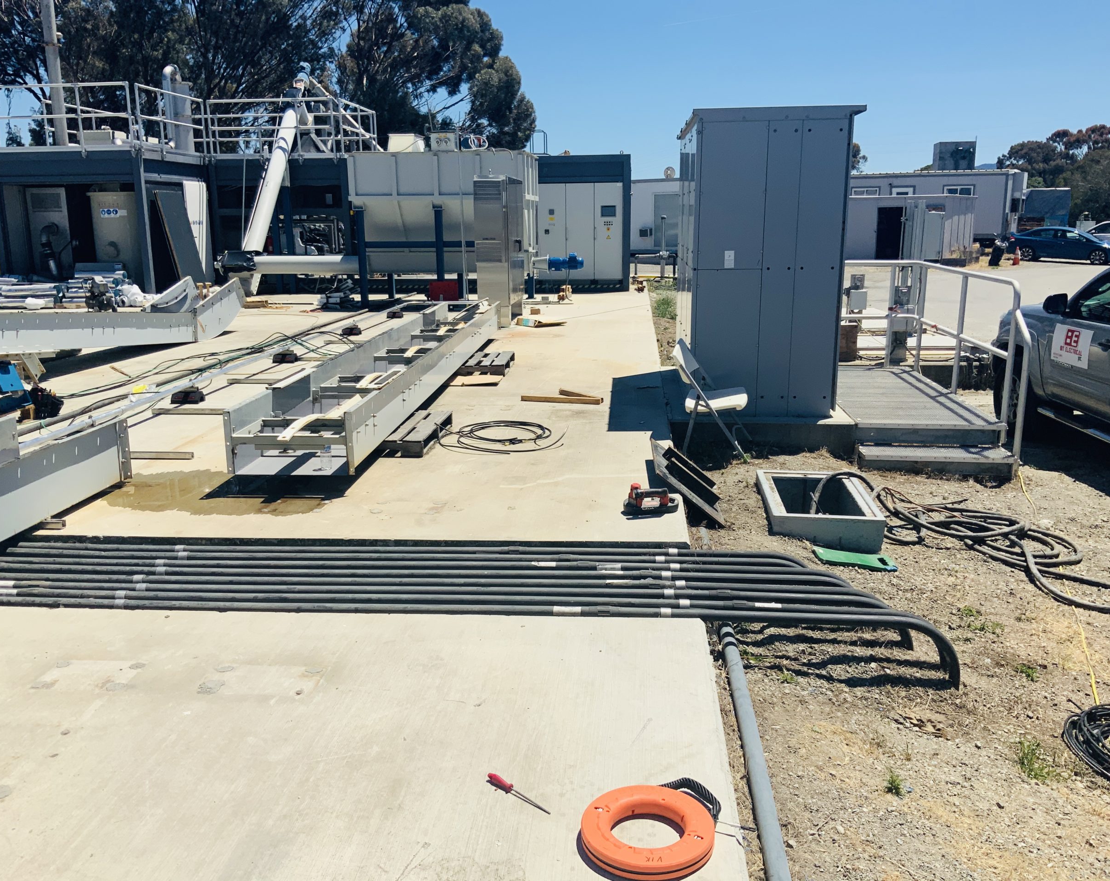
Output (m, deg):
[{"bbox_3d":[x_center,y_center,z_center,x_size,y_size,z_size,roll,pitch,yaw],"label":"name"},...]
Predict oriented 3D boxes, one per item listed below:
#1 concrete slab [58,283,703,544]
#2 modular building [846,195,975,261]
[{"bbox_3d":[-3.418,-1.332,13.189,9.500,0.220,16.500,1,13,5],"label":"concrete slab"},{"bbox_3d":[13.370,-8.574,39.687,6.000,2.448,2.500,12,18,43],"label":"modular building"}]

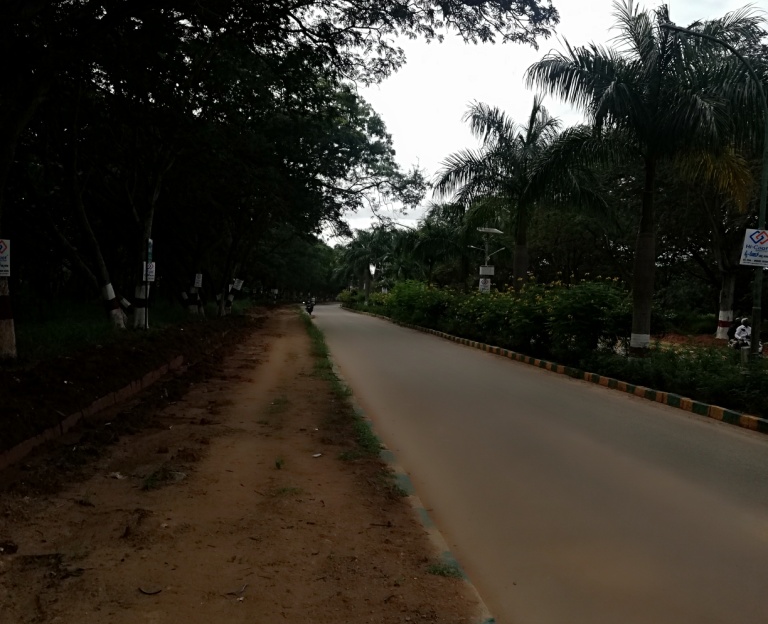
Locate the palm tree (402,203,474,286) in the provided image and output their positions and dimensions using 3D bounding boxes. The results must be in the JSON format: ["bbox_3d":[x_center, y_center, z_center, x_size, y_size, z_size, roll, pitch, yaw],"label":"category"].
[{"bbox_3d":[3.070,-2.800,44.500,4.400,6.900,4.400,2,1,0],"label":"palm tree"}]

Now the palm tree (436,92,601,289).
[{"bbox_3d":[4.880,-3.350,28.900,6.100,8.900,6.000,2,1,0],"label":"palm tree"}]

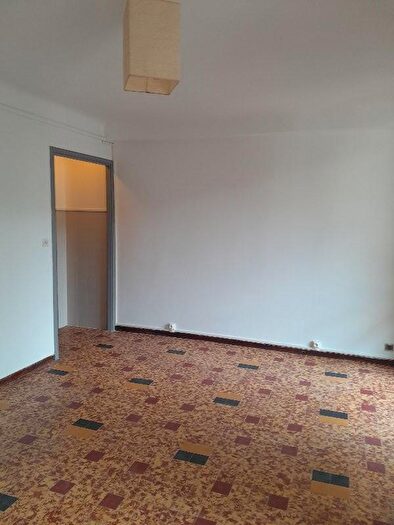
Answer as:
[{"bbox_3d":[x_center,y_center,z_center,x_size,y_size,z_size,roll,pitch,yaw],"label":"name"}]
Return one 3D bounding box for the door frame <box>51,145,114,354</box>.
[{"bbox_3d":[-1.256,-0.118,4.526,0.111,2.085,1.139,4,7,19],"label":"door frame"}]

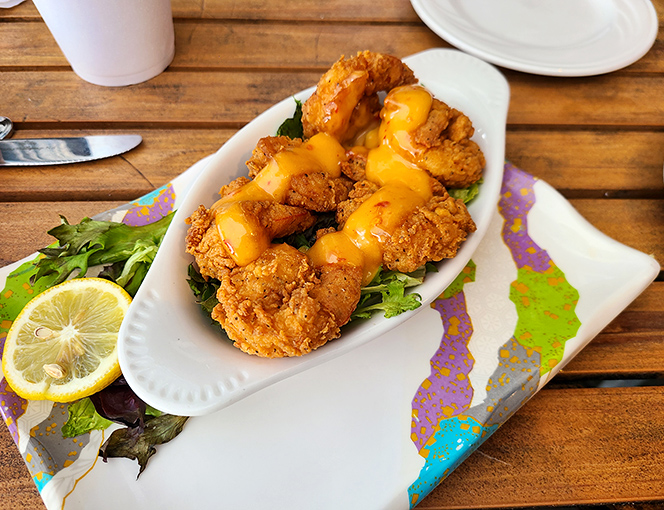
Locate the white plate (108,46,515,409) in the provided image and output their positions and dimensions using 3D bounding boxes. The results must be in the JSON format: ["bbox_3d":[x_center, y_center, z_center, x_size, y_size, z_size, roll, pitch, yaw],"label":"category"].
[{"bbox_3d":[0.006,-0.018,0.251,0.120,0.045,0.239,35,63,20],"label":"white plate"}]

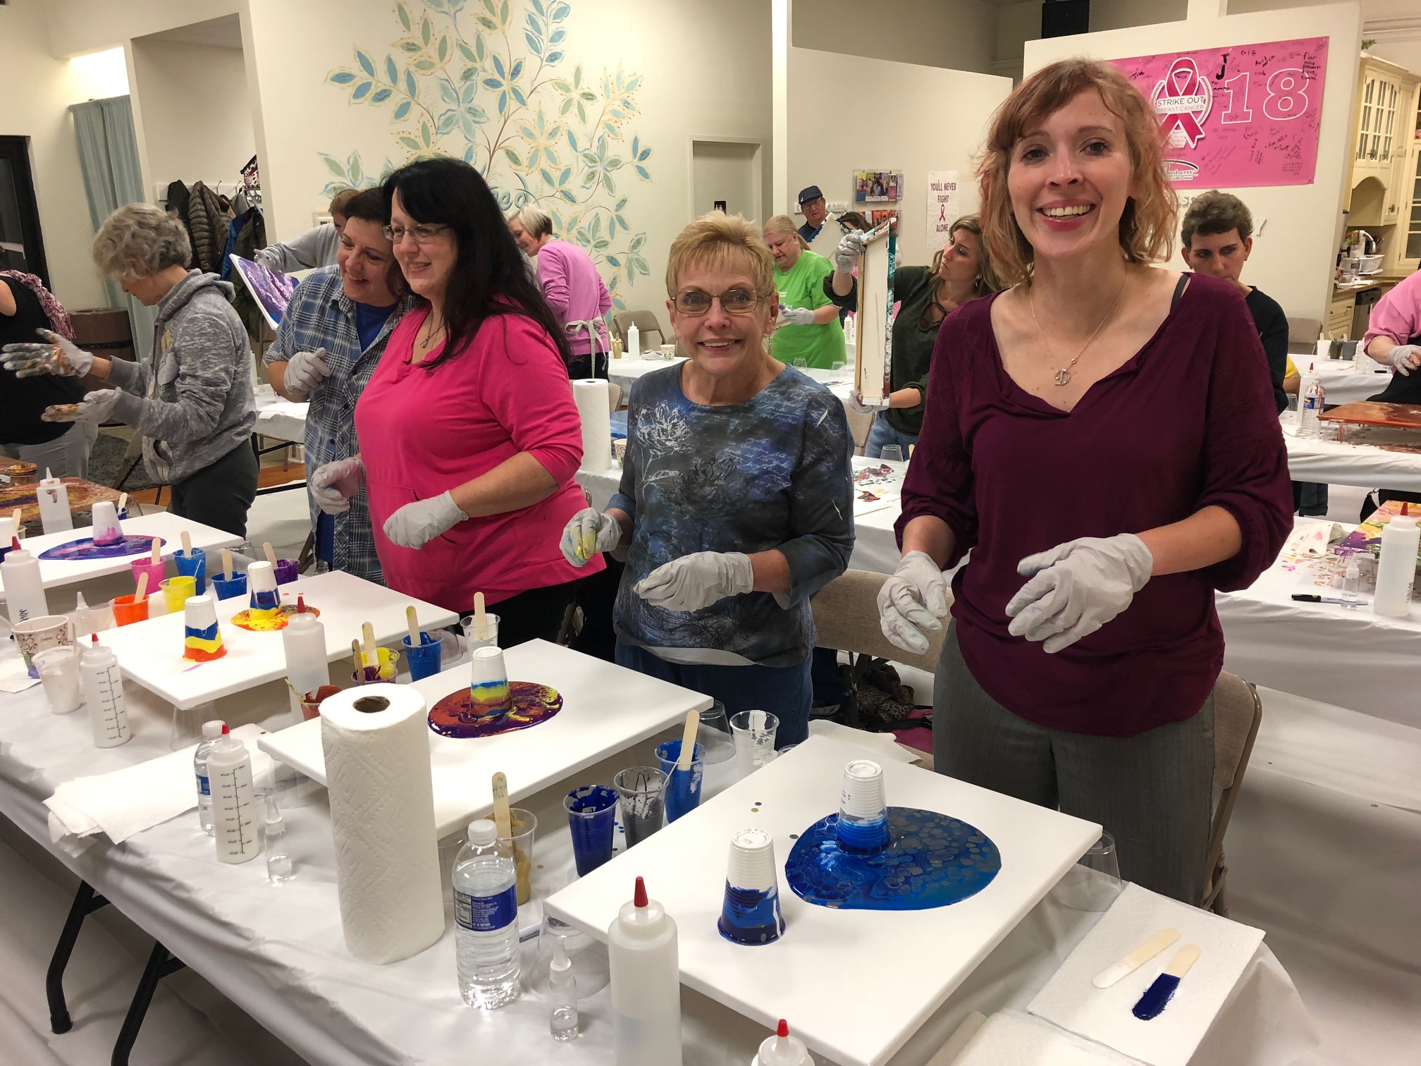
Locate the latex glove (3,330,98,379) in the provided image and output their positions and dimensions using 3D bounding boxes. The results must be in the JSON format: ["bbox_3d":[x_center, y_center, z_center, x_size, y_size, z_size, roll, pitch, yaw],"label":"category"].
[{"bbox_3d":[-1.612,-0.435,2.800,0.200,0.115,0.070,-10,18,-29],"label":"latex glove"}]

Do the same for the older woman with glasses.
[{"bbox_3d":[0.004,0.254,1.939,0.480,1.530,0.460,5,17,20],"label":"older woman with glasses"}]

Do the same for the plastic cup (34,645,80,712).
[{"bbox_3d":[-1.085,0.249,1.923,0.070,0.098,0.070,-10,18,-29],"label":"plastic cup"}]

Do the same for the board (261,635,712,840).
[{"bbox_3d":[-0.316,0.277,1.668,0.406,0.017,0.508,12,20,41],"label":"board"}]

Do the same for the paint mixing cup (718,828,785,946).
[{"bbox_3d":[0.041,0.353,1.161,0.069,0.100,0.069,-1,15,0],"label":"paint mixing cup"}]

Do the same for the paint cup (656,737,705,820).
[{"bbox_3d":[-0.037,0.338,1.538,0.069,0.097,0.069,-1,15,0],"label":"paint cup"}]

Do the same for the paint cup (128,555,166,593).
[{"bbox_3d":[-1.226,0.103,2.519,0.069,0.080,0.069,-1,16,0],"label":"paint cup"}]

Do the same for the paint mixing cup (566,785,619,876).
[{"bbox_3d":[-0.144,0.375,1.419,0.070,0.098,0.070,-3,16,-6],"label":"paint mixing cup"}]

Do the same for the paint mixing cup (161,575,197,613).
[{"bbox_3d":[-1.052,0.148,2.287,0.070,0.098,0.070,-8,17,-24],"label":"paint mixing cup"}]

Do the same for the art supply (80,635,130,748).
[{"bbox_3d":[-0.950,0.244,1.796,0.055,0.181,0.055,-1,15,0],"label":"art supply"}]

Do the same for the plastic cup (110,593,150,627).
[{"bbox_3d":[-1.094,0.177,2.185,0.070,0.098,0.070,-9,17,-26],"label":"plastic cup"}]

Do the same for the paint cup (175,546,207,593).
[{"bbox_3d":[-1.146,0.088,2.543,0.069,0.093,0.069,-1,15,0],"label":"paint cup"}]

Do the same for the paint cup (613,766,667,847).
[{"bbox_3d":[-0.086,0.359,1.464,0.069,0.097,0.069,-1,15,0],"label":"paint cup"}]

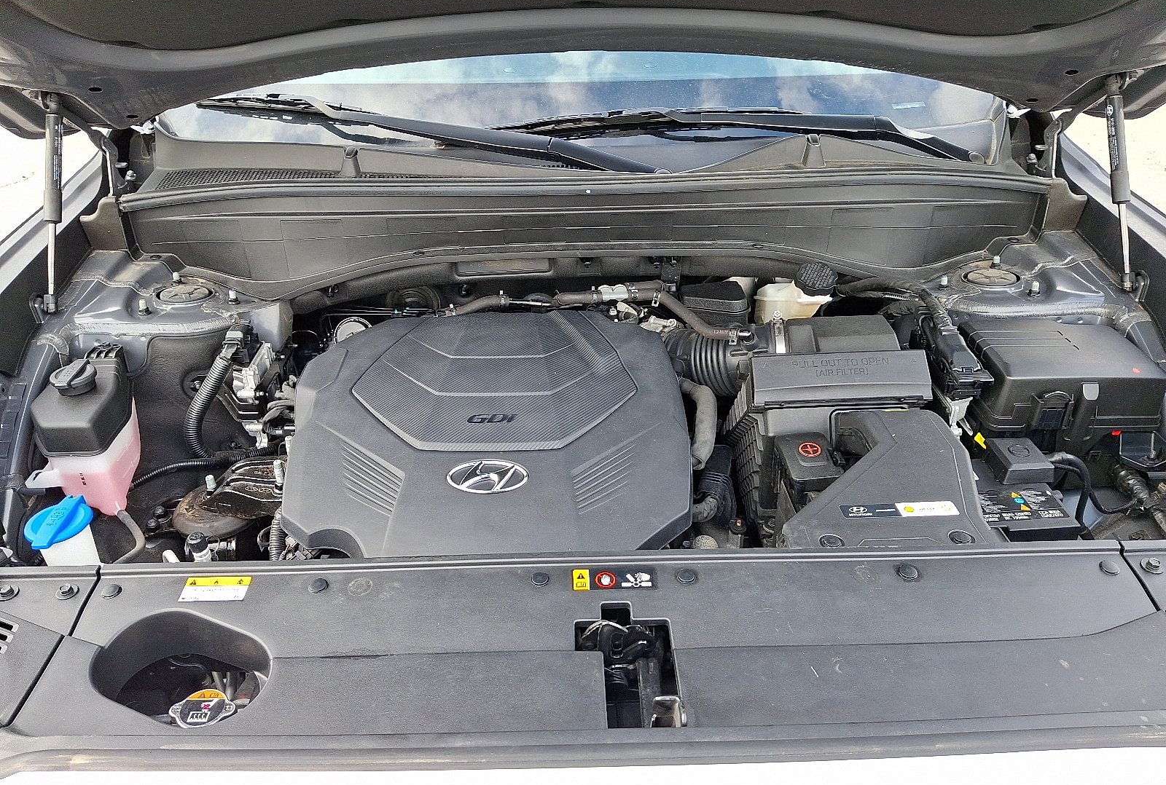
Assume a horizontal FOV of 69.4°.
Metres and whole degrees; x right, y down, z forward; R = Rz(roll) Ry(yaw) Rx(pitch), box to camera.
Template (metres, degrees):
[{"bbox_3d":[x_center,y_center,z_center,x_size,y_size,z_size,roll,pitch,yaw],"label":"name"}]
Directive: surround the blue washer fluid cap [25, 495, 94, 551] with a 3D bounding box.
[{"bbox_3d":[-0.557,0.139,0.897,0.068,0.034,0.076,-1,33,0],"label":"blue washer fluid cap"}]

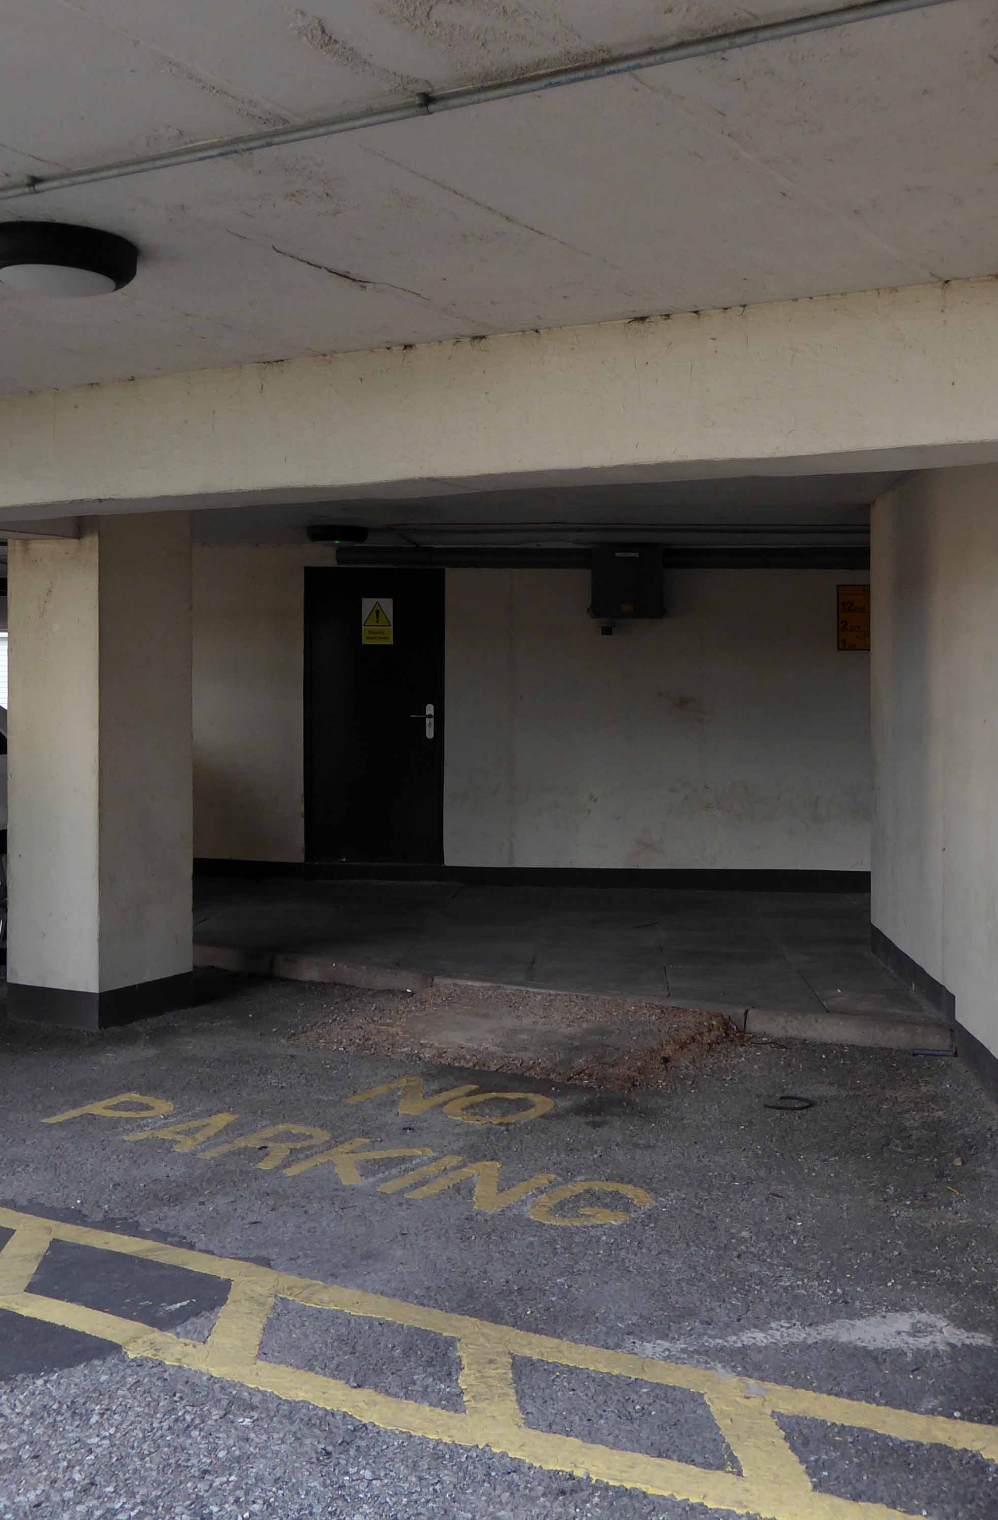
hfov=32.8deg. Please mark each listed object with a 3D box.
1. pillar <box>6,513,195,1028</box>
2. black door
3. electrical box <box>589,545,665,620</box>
[{"bbox_3d":[-1.681,-0.015,7.134,0.540,2.120,0.560,1,1,31],"label":"pillar"},{"bbox_3d":[-0.827,-0.294,11.250,0.925,1.960,0.070,0,1,4],"label":"black door"},{"bbox_3d":[0.834,-1.151,10.970,0.460,0.490,0.240,0,1,4],"label":"electrical box"}]

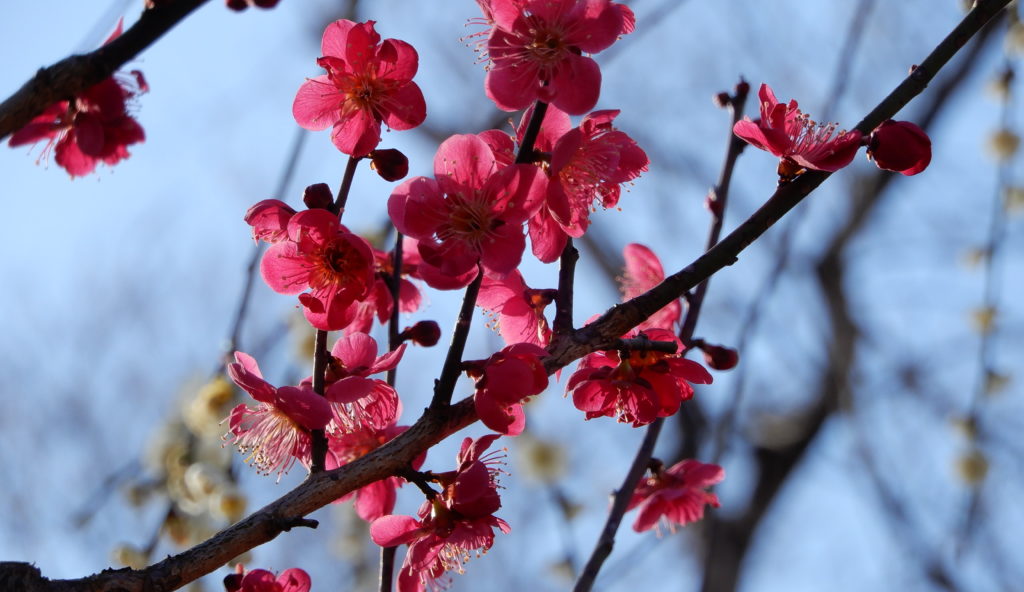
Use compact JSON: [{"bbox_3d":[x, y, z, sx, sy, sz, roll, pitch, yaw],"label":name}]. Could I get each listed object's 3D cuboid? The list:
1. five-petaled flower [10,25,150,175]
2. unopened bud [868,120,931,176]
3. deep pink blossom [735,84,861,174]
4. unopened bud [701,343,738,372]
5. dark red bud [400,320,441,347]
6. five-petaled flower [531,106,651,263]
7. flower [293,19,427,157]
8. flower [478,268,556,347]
[{"bbox_3d":[-0.079,-0.035,1.340,0.025,0.027,0.020,-7,-34,21],"label":"five-petaled flower"},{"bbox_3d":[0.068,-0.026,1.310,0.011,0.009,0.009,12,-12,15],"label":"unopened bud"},{"bbox_3d":[0.054,-0.031,1.400,0.022,0.013,0.022,17,9,-3],"label":"deep pink blossom"},{"bbox_3d":[0.042,0.012,1.500,0.007,0.005,0.005,19,0,0],"label":"unopened bud"},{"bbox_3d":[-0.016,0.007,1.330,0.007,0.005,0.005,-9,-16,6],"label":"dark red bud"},{"bbox_3d":[0.014,-0.021,1.400,0.022,0.028,0.012,14,-3,-41],"label":"five-petaled flower"},{"bbox_3d":[-0.029,-0.039,1.400,0.025,0.025,0.011,0,5,0],"label":"flower"},{"bbox_3d":[0.001,0.002,1.420,0.014,0.019,0.020,-39,-26,6],"label":"flower"}]

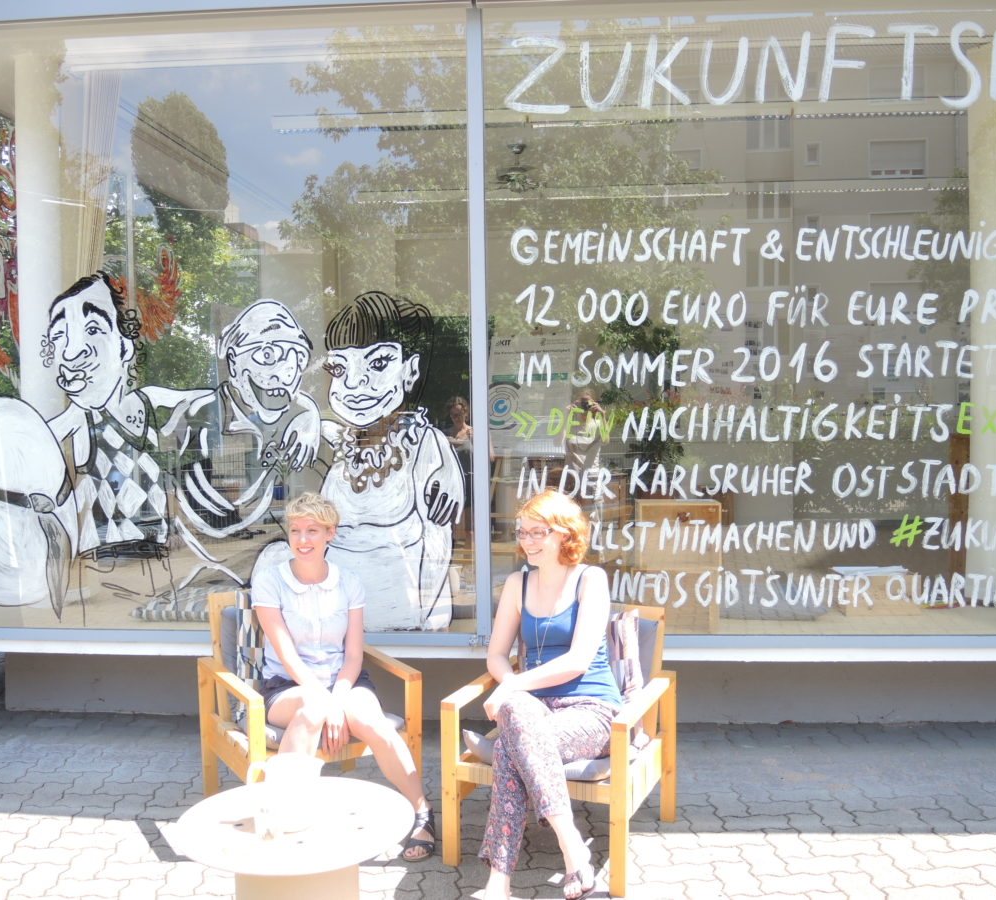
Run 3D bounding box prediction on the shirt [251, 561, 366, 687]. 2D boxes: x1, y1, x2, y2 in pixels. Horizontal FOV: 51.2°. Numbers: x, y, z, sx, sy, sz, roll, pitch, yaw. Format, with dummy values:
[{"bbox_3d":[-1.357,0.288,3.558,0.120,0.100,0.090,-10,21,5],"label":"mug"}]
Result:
[{"bbox_3d":[-0.652,0.594,3.581,0.395,0.415,0.255,-2,4,-26],"label":"shirt"}]

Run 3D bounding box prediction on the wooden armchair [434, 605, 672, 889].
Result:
[{"bbox_3d":[0.221,0.911,3.377,0.595,0.735,0.620,1,4,24],"label":"wooden armchair"}]

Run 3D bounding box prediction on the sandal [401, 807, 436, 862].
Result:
[{"bbox_3d":[-0.247,1.239,3.372,0.092,0.085,0.250,0,4,4],"label":"sandal"}]

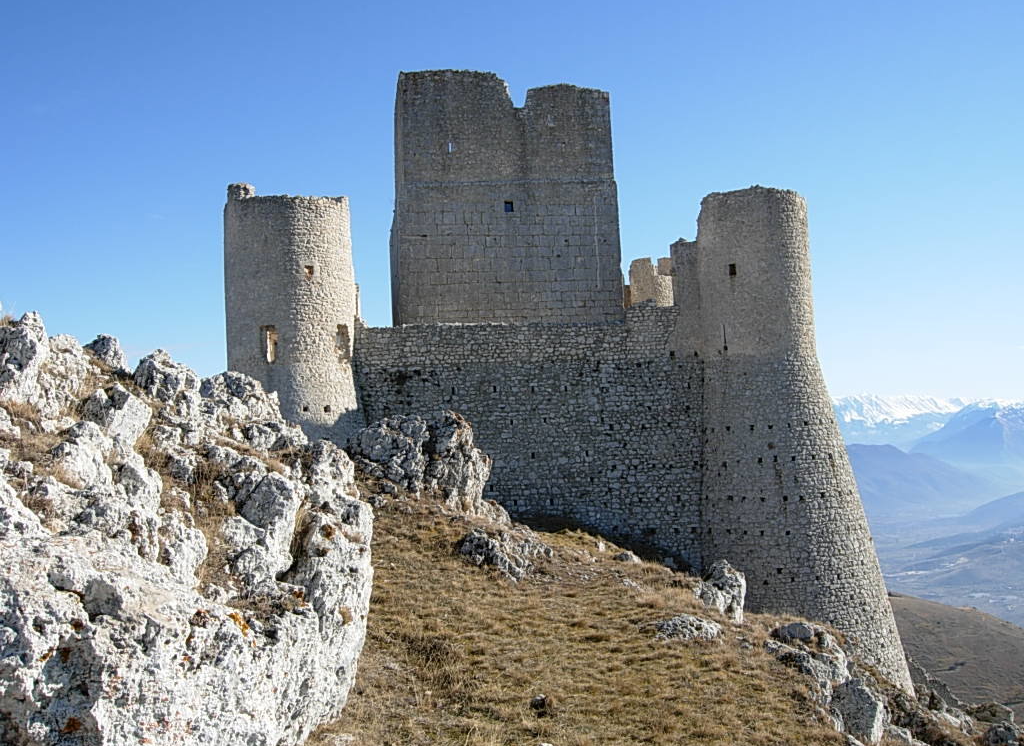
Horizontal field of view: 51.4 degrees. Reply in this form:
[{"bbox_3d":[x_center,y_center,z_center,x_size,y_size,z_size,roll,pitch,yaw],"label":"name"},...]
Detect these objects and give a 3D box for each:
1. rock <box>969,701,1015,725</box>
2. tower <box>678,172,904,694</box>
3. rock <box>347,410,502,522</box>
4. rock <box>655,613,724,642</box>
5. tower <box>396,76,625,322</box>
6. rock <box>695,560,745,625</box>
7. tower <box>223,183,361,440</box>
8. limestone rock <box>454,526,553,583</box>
[{"bbox_3d":[15.296,10.864,34.000,1.300,0.700,1.000,-2,-4,0],"label":"rock"},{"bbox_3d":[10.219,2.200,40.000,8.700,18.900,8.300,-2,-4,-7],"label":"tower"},{"bbox_3d":[-2.483,2.694,31.500,4.400,3.100,3.000,-2,-4,0],"label":"rock"},{"bbox_3d":[3.134,4.533,19.000,1.120,0.450,0.850,-2,-4,0],"label":"rock"},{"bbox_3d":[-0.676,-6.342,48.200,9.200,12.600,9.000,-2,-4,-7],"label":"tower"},{"bbox_3d":[4.879,5.111,25.000,1.150,1.450,1.050,-2,-4,0],"label":"rock"},{"bbox_3d":[-7.795,-1.700,38.500,4.900,9.900,4.900,-2,-4,-7],"label":"tower"},{"bbox_3d":[-0.181,3.984,23.500,2.000,1.050,1.500,-2,-4,0],"label":"limestone rock"}]

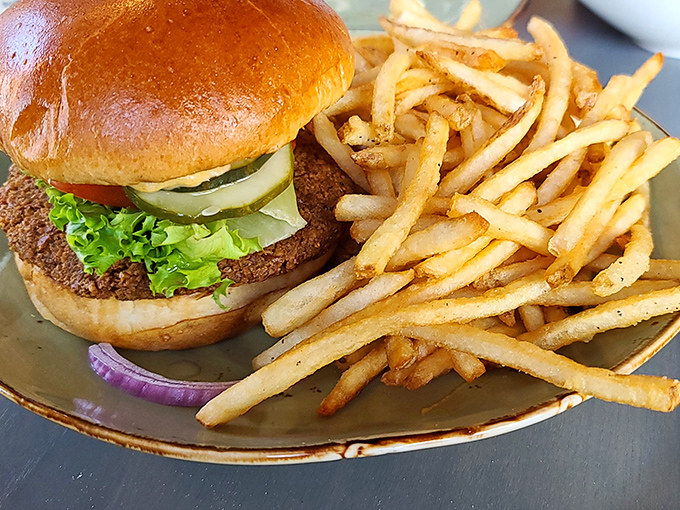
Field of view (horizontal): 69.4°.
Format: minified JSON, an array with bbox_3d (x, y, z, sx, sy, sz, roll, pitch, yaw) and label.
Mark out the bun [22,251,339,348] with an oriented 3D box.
[{"bbox_3d":[-0.057,-0.011,0.186,0.111,0.027,0.111,0,42,0],"label":"bun"}]

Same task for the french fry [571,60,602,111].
[{"bbox_3d":[0.112,-0.081,0.227,0.009,0.009,0.034,2,58,2],"label":"french fry"}]

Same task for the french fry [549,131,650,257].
[{"bbox_3d":[0.088,-0.022,0.164,0.008,0.008,0.073,31,55,30],"label":"french fry"}]

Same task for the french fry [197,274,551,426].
[{"bbox_3d":[0.013,0.023,0.137,0.103,0.009,0.011,-19,45,-8],"label":"french fry"}]

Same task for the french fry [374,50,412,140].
[{"bbox_3d":[0.022,-0.066,0.200,0.011,0.009,0.054,8,56,9],"label":"french fry"}]

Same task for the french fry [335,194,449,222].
[{"bbox_3d":[0.020,-0.018,0.176,0.041,0.008,0.008,-3,42,0],"label":"french fry"}]

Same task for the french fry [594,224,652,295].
[{"bbox_3d":[0.090,0.001,0.155,0.011,0.009,0.033,32,60,30],"label":"french fry"}]

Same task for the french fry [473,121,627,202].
[{"bbox_3d":[0.081,-0.037,0.182,0.082,0.009,0.009,-25,48,-21],"label":"french fry"}]

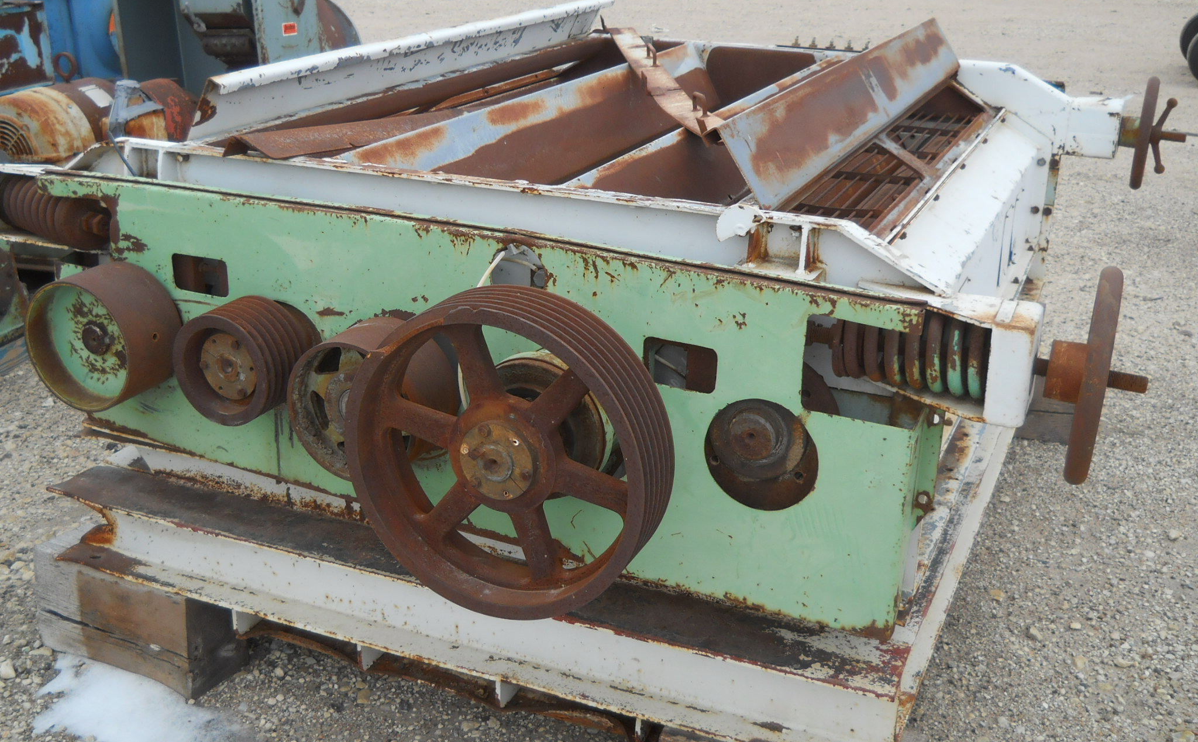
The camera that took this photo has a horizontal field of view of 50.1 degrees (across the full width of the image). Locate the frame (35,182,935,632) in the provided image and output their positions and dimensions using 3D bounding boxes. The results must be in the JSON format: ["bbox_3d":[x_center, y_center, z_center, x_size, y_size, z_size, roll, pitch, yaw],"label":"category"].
[{"bbox_3d":[-0.282,-0.019,2.364,1.751,0.552,0.165,11,25,23],"label":"frame"}]

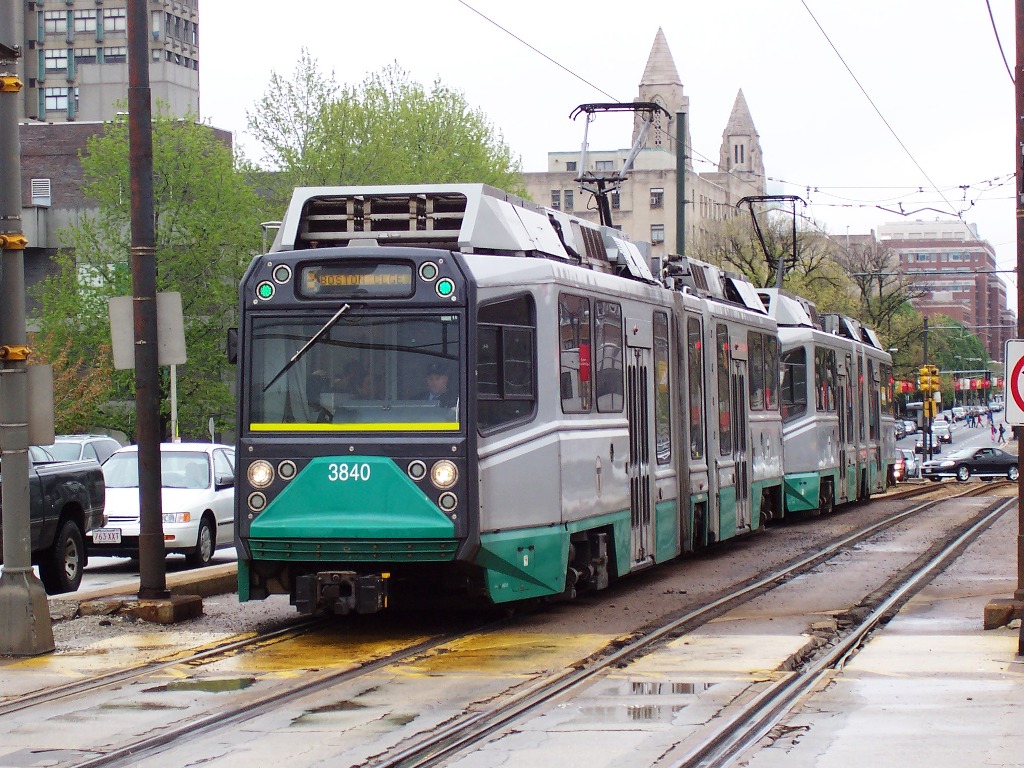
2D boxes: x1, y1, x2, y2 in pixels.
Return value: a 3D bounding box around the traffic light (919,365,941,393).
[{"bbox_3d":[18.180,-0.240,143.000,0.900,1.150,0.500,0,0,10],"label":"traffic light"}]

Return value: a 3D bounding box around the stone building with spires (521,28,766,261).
[{"bbox_3d":[15.300,-16.300,376.000,22.000,43.000,80.000,0,0,10],"label":"stone building with spires"}]

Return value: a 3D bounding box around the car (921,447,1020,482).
[{"bbox_3d":[18.700,3.240,132.000,5.030,1.410,1.850,0,-1,-38],"label":"car"}]

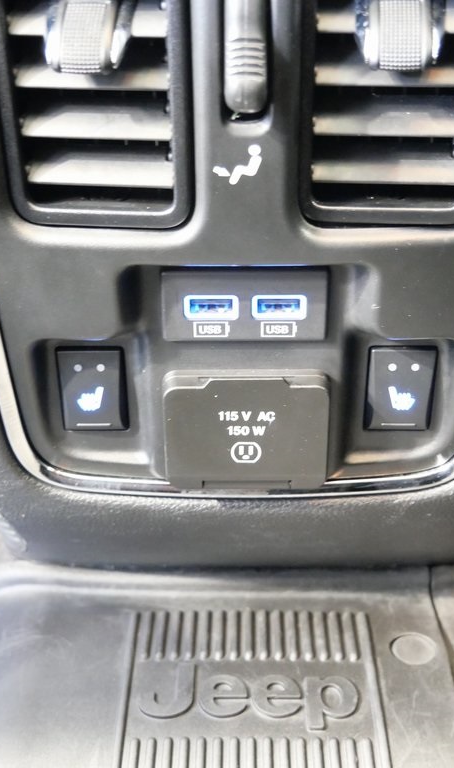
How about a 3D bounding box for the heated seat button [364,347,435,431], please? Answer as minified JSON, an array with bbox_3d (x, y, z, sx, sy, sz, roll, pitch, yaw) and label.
[{"bbox_3d":[0.056,0.000,0.326,0.021,0.031,0.010,0,29,0],"label":"heated seat button"}]

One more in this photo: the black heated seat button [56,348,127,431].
[{"bbox_3d":[-0.043,0.000,0.326,0.021,0.031,0.010,0,29,0],"label":"black heated seat button"}]

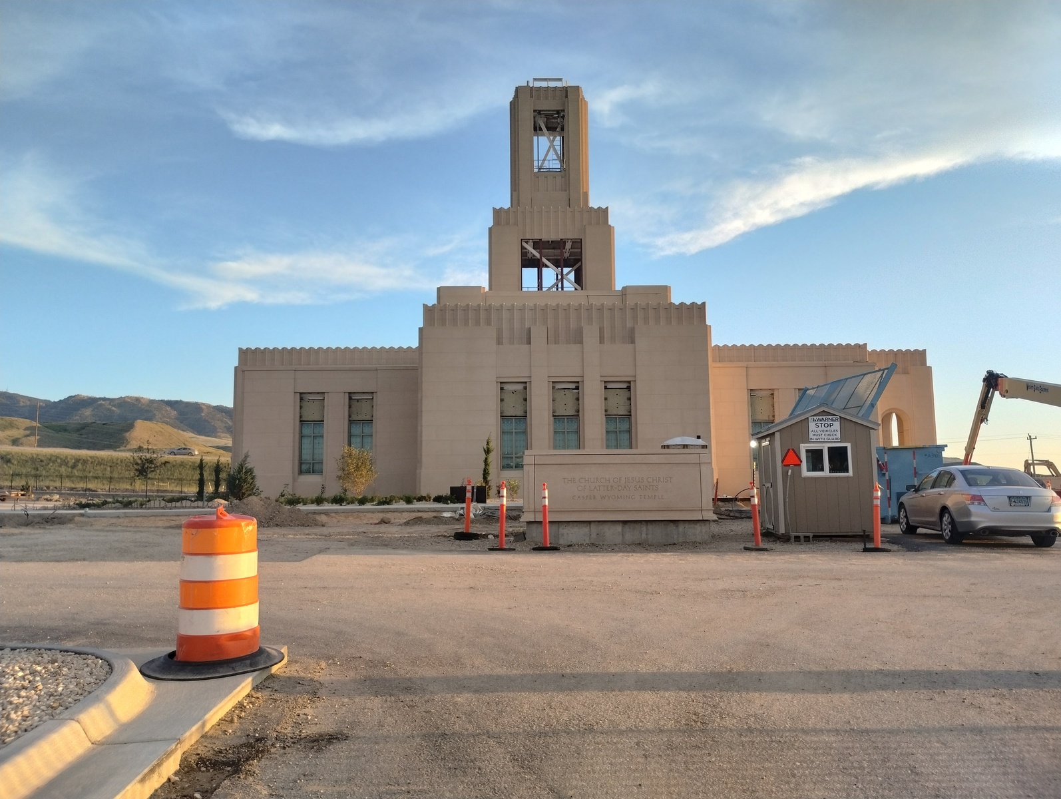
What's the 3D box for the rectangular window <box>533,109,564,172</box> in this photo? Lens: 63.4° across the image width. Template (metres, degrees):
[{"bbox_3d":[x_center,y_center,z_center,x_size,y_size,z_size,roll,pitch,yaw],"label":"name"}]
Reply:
[{"bbox_3d":[1.127,-15.497,51.680,1.876,3.912,0.350,-1,-6,0],"label":"rectangular window"}]

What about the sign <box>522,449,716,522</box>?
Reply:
[{"bbox_3d":[1.646,1.639,16.367,3.615,1.337,0.700,0,-6,0],"label":"sign"}]

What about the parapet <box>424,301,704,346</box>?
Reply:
[{"bbox_3d":[1.443,-3.175,36.642,11.933,1.839,0.500,-1,-6,0],"label":"parapet"}]

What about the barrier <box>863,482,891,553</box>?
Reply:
[{"bbox_3d":[5.449,1.844,13.523,0.437,1.076,0.420,-1,-6,0],"label":"barrier"}]

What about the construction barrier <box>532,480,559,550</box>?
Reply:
[{"bbox_3d":[0.241,1.838,13.529,0.418,1.049,0.420,-1,-6,0],"label":"construction barrier"}]

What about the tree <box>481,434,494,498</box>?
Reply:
[{"bbox_3d":[-1.678,2.644,33.618,0.503,2.538,0.500,-1,-6,0],"label":"tree"}]

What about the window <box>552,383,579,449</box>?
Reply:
[{"bbox_3d":[1.491,1.105,36.155,1.149,3.658,0.250,-1,-6,0],"label":"window"}]

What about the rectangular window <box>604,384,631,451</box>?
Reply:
[{"bbox_3d":[4.435,1.316,43.525,1.381,4.377,0.300,0,-6,0],"label":"rectangular window"}]

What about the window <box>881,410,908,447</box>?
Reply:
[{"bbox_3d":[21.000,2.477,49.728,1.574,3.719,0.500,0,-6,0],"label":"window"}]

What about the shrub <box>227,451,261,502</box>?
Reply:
[{"bbox_3d":[-11.726,3.125,35.083,1.354,2.022,1.350,-1,-6,0],"label":"shrub"}]

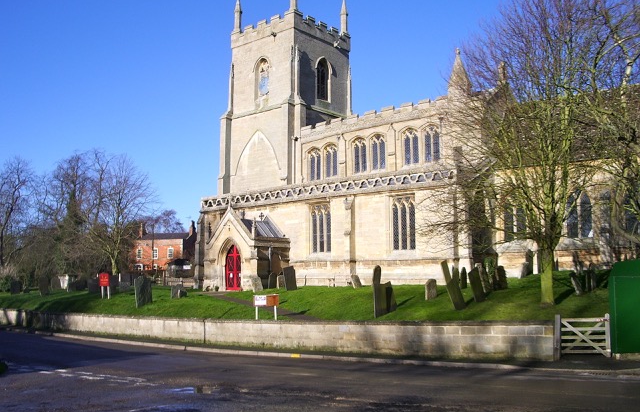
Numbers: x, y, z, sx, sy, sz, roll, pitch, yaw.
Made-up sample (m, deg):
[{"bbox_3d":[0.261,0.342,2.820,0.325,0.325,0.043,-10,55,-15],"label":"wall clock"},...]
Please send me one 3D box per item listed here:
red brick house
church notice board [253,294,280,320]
[{"bbox_3d":[-25.869,7.931,109.863,10.200,10.200,6.300,-2,-7,20],"label":"red brick house"},{"bbox_3d":[-1.902,3.625,23.000,1.030,0.980,0.100,-3,-7,27],"label":"church notice board"}]

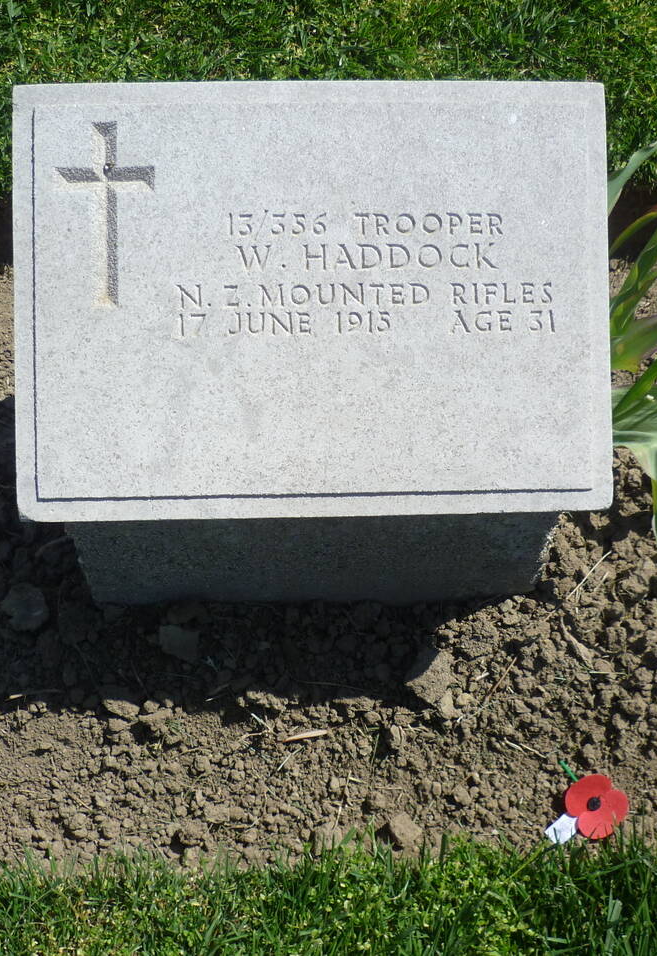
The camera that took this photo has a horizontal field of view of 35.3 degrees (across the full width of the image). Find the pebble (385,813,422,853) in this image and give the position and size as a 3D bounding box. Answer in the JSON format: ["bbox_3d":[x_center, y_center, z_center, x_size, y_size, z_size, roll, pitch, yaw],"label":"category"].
[{"bbox_3d":[0.075,0.354,1.029,0.036,0.026,0.034,-1,54,-2],"label":"pebble"}]

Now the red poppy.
[{"bbox_3d":[0.272,0.333,1.046,0.066,0.022,0.062,-1,54,-2],"label":"red poppy"}]

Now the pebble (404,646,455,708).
[{"bbox_3d":[0.110,0.217,1.119,0.055,0.040,0.054,-1,54,-2],"label":"pebble"}]

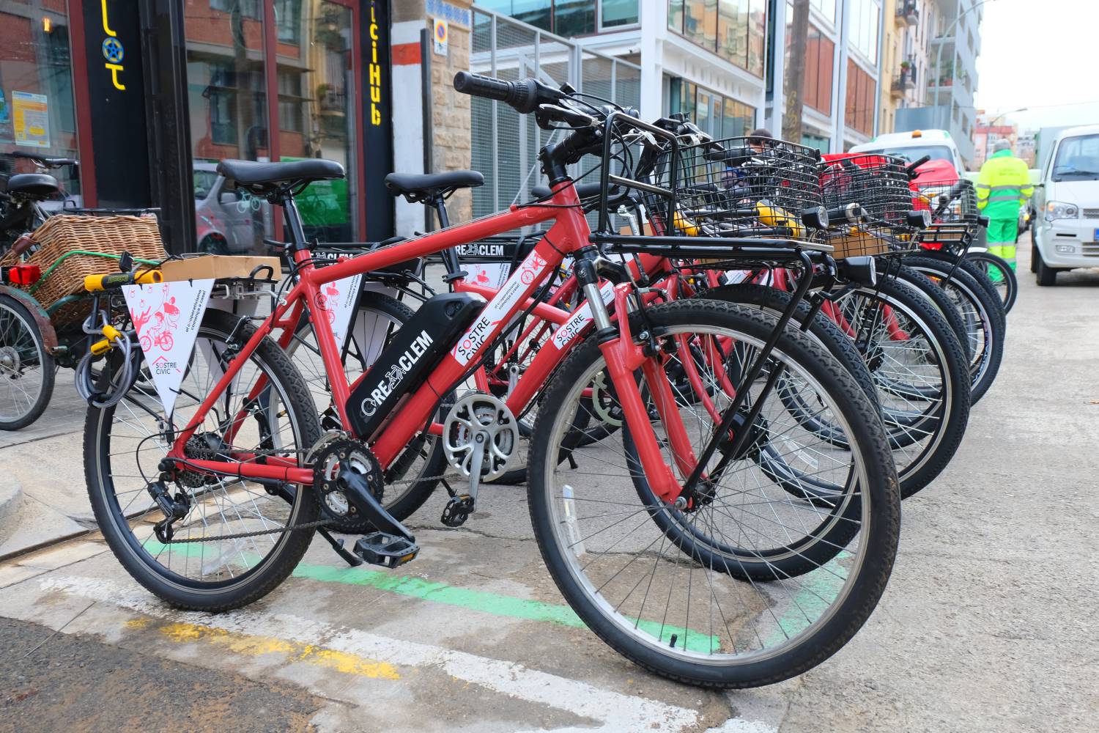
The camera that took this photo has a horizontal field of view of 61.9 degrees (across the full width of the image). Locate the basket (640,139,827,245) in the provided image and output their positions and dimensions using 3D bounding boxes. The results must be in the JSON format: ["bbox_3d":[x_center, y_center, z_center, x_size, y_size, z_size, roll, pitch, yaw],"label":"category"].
[{"bbox_3d":[0.415,-0.342,2.000,0.265,0.245,0.300,-4,1,42],"label":"basket"}]

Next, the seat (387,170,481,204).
[{"bbox_3d":[-0.284,-0.458,2.369,0.270,0.080,0.168,4,2,26],"label":"seat"}]

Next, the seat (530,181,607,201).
[{"bbox_3d":[0.078,-0.523,2.830,0.270,0.080,0.168,5,4,28],"label":"seat"}]

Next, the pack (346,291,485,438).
[{"bbox_3d":[-0.251,-0.018,1.746,0.102,0.350,0.088,48,18,14],"label":"pack"}]

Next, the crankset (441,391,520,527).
[{"bbox_3d":[-0.189,0.221,2.198,0.210,0.304,0.145,1,1,26],"label":"crankset"}]

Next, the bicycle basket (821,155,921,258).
[{"bbox_3d":[0.797,-0.401,2.425,0.265,0.245,0.295,-6,0,35],"label":"bicycle basket"}]

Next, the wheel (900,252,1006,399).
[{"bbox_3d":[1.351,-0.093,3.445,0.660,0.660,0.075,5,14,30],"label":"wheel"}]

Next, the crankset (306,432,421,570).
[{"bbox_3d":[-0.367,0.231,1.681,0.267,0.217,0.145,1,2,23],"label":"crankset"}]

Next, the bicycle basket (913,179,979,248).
[{"bbox_3d":[1.678,-0.640,3.920,0.265,0.245,0.295,-5,1,33],"label":"bicycle basket"}]

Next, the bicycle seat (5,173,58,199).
[{"bbox_3d":[-2.122,-0.735,3.750,0.250,0.100,0.190,5,10,31],"label":"bicycle seat"}]

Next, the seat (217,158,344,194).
[{"bbox_3d":[-0.527,-0.379,1.850,0.275,0.080,0.172,5,4,23],"label":"seat"}]

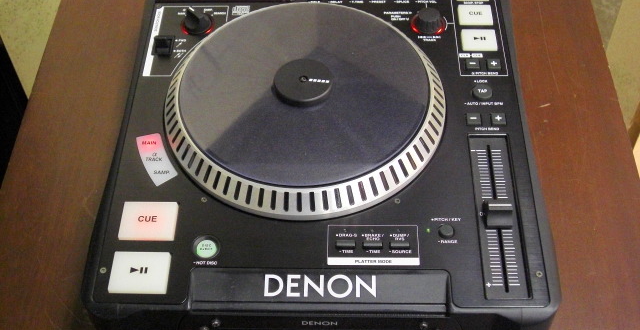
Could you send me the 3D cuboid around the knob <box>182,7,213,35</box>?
[{"bbox_3d":[-0.090,-0.106,0.613,0.020,0.013,0.020,-29,57,-20],"label":"knob"}]

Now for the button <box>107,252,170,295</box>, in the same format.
[{"bbox_3d":[-0.105,0.064,0.489,0.034,0.006,0.027,0,52,1],"label":"button"}]

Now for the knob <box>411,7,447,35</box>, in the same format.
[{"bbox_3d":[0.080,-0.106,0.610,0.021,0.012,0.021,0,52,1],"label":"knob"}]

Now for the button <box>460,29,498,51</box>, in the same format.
[{"bbox_3d":[0.116,-0.089,0.602,0.025,0.006,0.021,0,52,1],"label":"button"}]

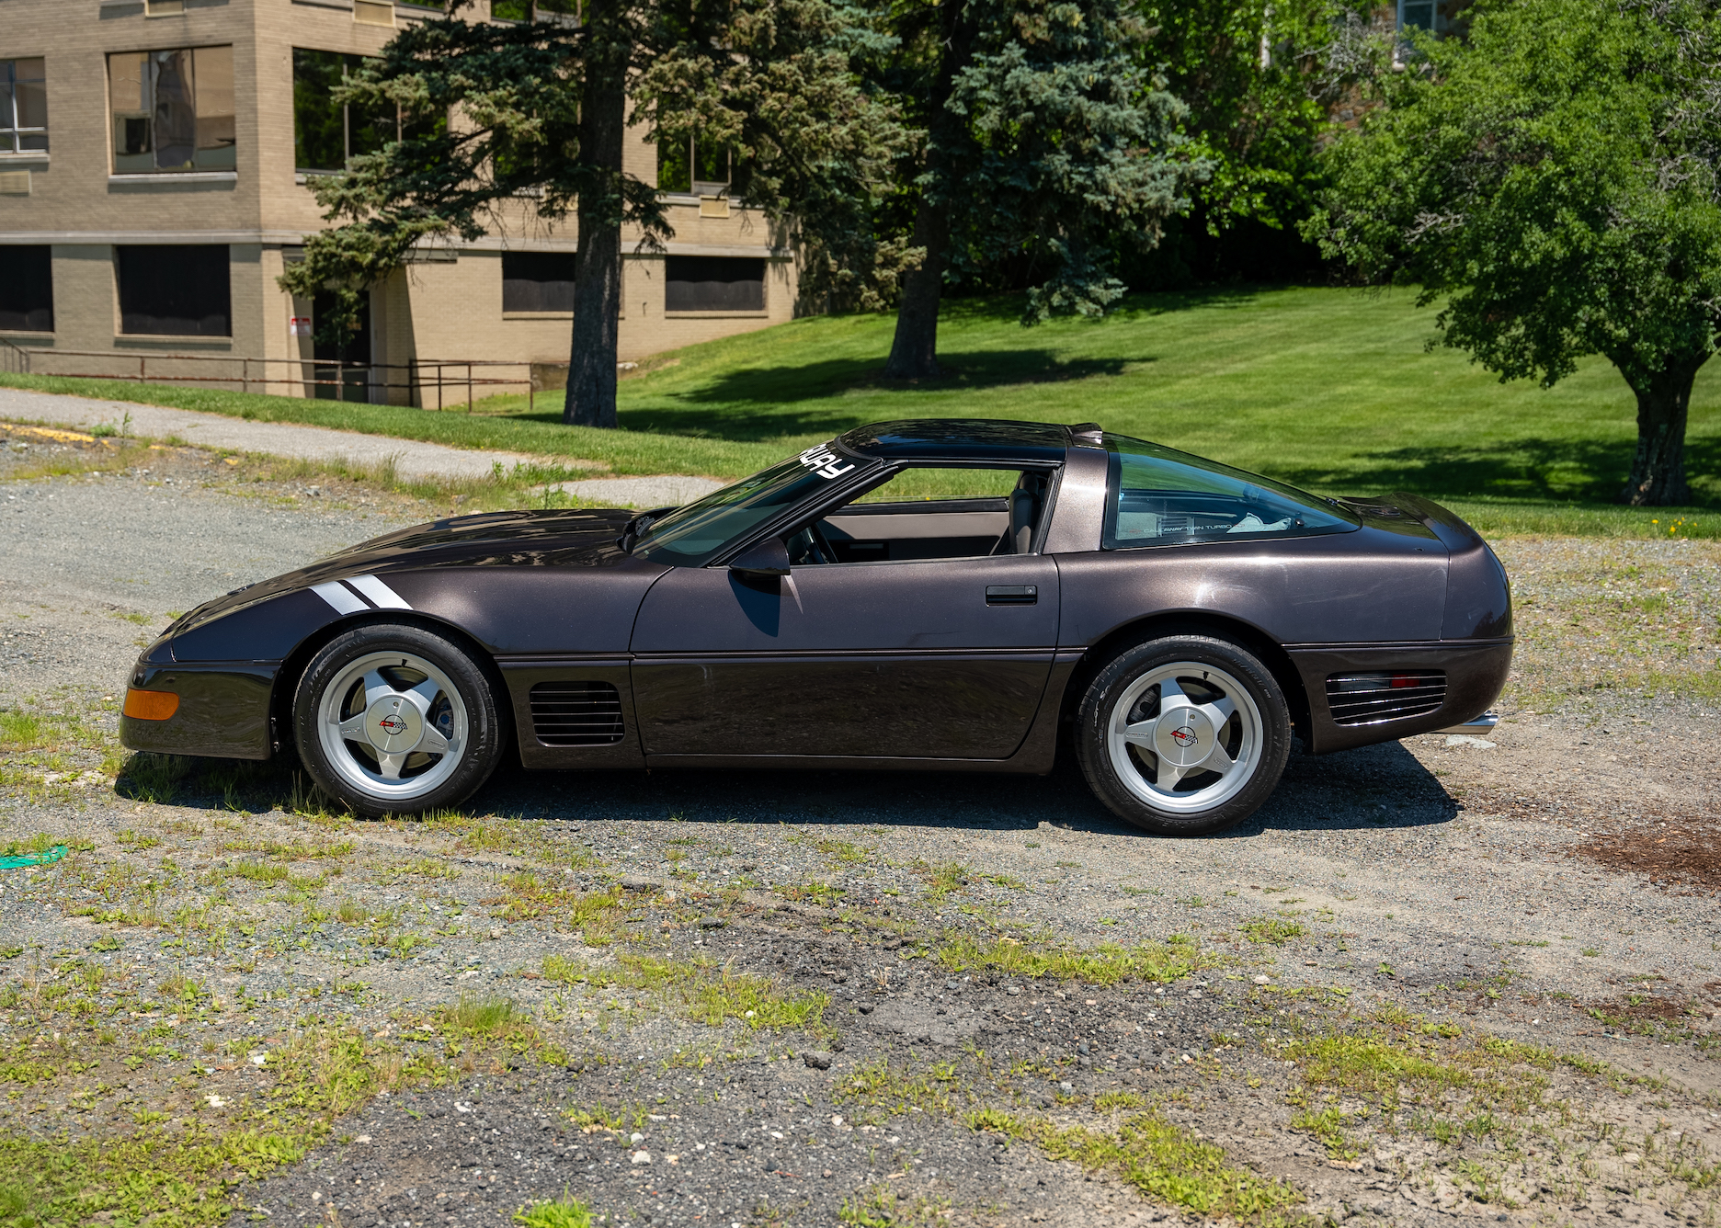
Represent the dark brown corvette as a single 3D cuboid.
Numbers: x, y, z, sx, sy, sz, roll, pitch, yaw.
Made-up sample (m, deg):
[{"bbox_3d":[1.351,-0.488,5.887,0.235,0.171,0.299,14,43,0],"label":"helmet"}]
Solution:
[{"bbox_3d":[-0.147,-0.055,7.414,4.500,1.185,1.830,1,9,3],"label":"dark brown corvette"}]

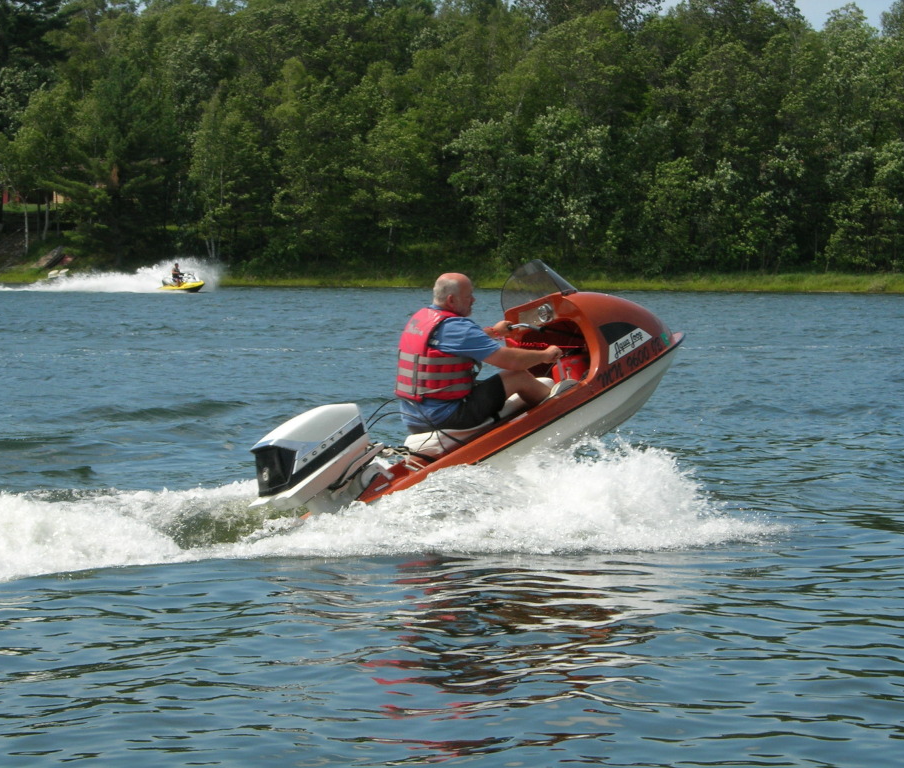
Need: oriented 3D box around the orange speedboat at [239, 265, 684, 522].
[{"bbox_3d":[0.121,0.154,17.932,2.750,1.200,1.130,-26,4,-26],"label":"orange speedboat"}]

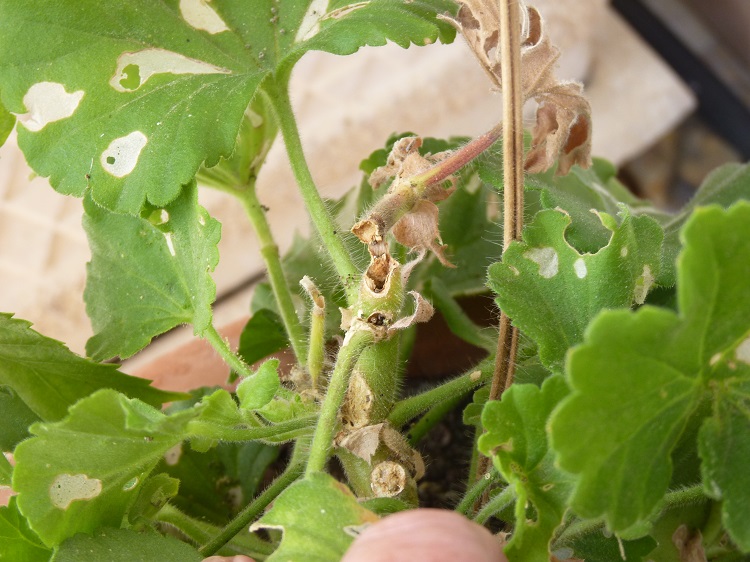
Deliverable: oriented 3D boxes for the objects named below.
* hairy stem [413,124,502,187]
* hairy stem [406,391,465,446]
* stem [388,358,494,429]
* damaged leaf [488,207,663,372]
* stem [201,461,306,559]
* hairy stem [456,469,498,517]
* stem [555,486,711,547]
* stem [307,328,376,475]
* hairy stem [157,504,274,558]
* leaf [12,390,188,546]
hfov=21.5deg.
[{"bbox_3d":[0.012,-0.018,0.287,0.017,0.003,0.003,-32,2,-21],"label":"hairy stem"},{"bbox_3d":[0.009,0.020,0.293,0.003,0.003,0.015,49,46,4],"label":"hairy stem"},{"bbox_3d":[0.010,0.016,0.290,0.021,0.004,0.004,-23,-5,-38],"label":"stem"},{"bbox_3d":[0.029,0.001,0.286,0.025,0.009,0.025,0,71,0],"label":"damaged leaf"},{"bbox_3d":[-0.017,0.032,0.278,0.002,0.002,0.021,48,55,3],"label":"stem"},{"bbox_3d":[0.015,0.030,0.283,0.002,0.002,0.010,41,51,6],"label":"hairy stem"},{"bbox_3d":[0.036,0.033,0.279,0.023,0.003,0.003,-15,-9,-5],"label":"stem"},{"bbox_3d":[-0.005,0.017,0.275,0.005,0.004,0.024,19,57,0],"label":"stem"},{"bbox_3d":[-0.022,0.036,0.280,0.019,0.003,0.003,22,-9,-25],"label":"hairy stem"},{"bbox_3d":[-0.038,0.026,0.273,0.025,0.009,0.022,-2,73,5],"label":"leaf"}]

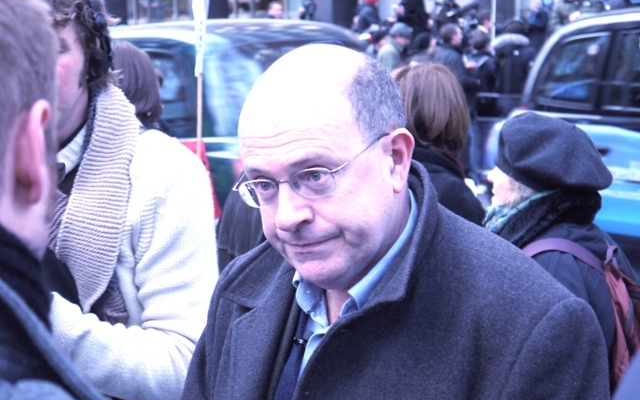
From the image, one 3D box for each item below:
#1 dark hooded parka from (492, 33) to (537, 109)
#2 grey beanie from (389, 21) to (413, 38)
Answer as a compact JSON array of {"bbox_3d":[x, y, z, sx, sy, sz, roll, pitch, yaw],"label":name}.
[{"bbox_3d":[2.023,-1.316,15.000,0.490,0.840,0.360,0,7,12],"label":"dark hooded parka"},{"bbox_3d":[0.798,-1.691,14.300,0.240,0.150,0.200,9,8,5],"label":"grey beanie"}]

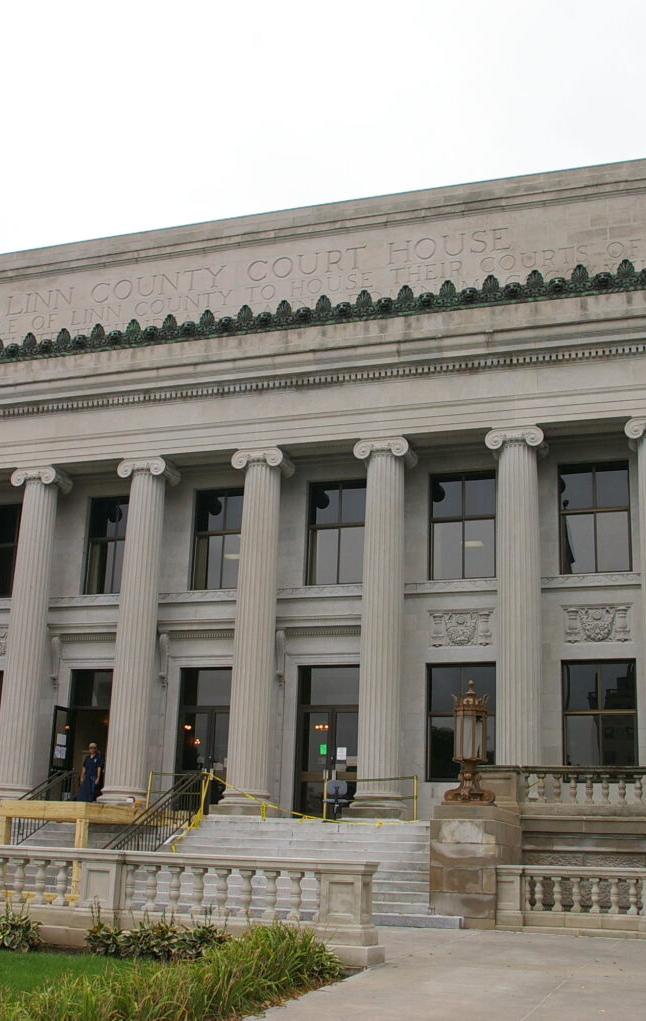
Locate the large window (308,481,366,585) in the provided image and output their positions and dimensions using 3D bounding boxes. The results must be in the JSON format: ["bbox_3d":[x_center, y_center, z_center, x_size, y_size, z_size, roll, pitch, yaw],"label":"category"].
[{"bbox_3d":[0.352,0.504,27.942,1.587,2.604,0.215,-4,-18,18],"label":"large window"}]

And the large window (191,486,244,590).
[{"bbox_3d":[-2.634,0.736,30.317,1.661,2.730,0.160,-4,-17,18],"label":"large window"}]

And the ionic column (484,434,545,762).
[{"bbox_3d":[4.229,2.341,24.663,1.290,8.450,1.200,-4,-18,18],"label":"ionic column"}]

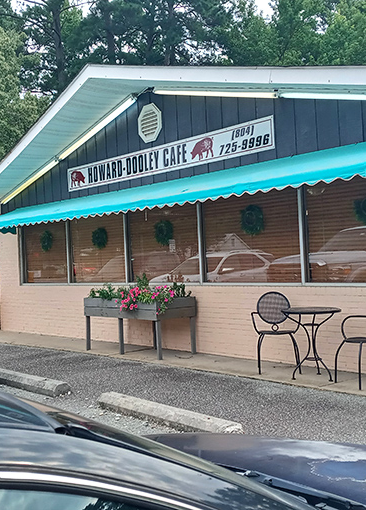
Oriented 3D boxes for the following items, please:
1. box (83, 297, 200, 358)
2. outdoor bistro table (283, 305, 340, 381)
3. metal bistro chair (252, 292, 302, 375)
[{"bbox_3d":[-0.673,1.028,8.074,1.724,0.793,0.621,-3,-1,44],"label":"box"},{"bbox_3d":[1.397,0.951,5.874,0.635,0.724,0.635,-3,-1,44],"label":"outdoor bistro table"},{"bbox_3d":[1.085,0.879,6.321,0.552,0.906,0.502,-2,-1,7],"label":"metal bistro chair"}]

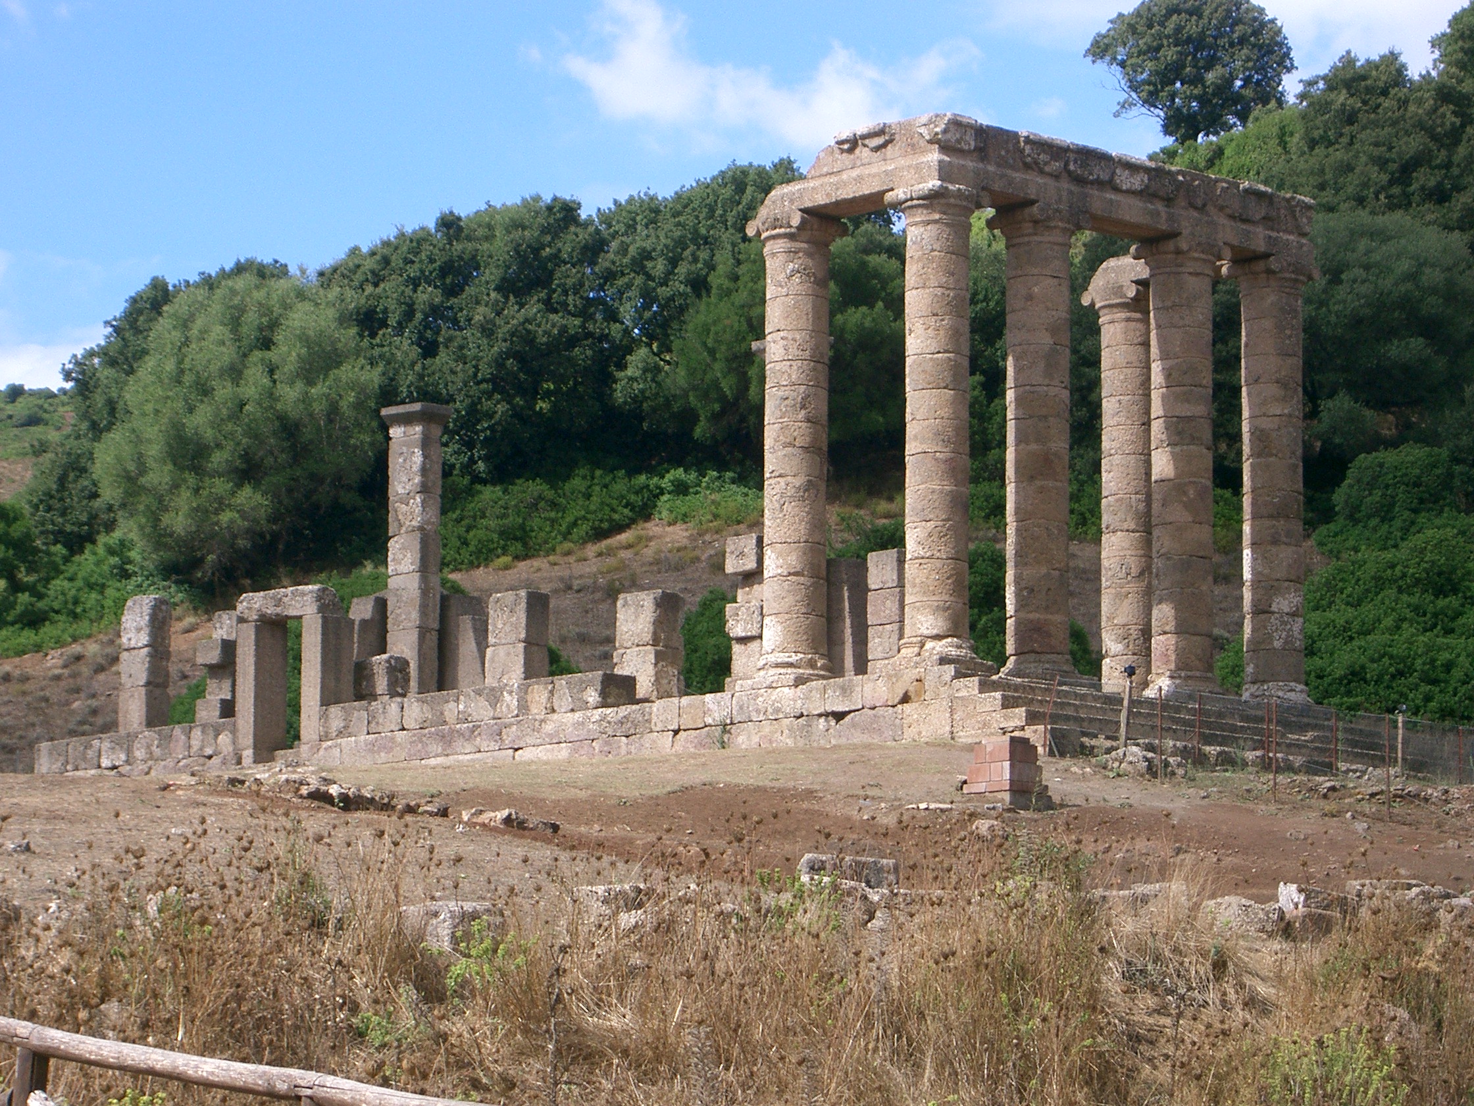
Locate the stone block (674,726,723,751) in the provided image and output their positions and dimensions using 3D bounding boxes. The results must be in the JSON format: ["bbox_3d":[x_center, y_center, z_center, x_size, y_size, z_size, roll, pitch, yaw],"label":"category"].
[{"bbox_3d":[-0.382,3.029,80.325,0.650,0.345,1.190,8,-12,-42],"label":"stone block"}]

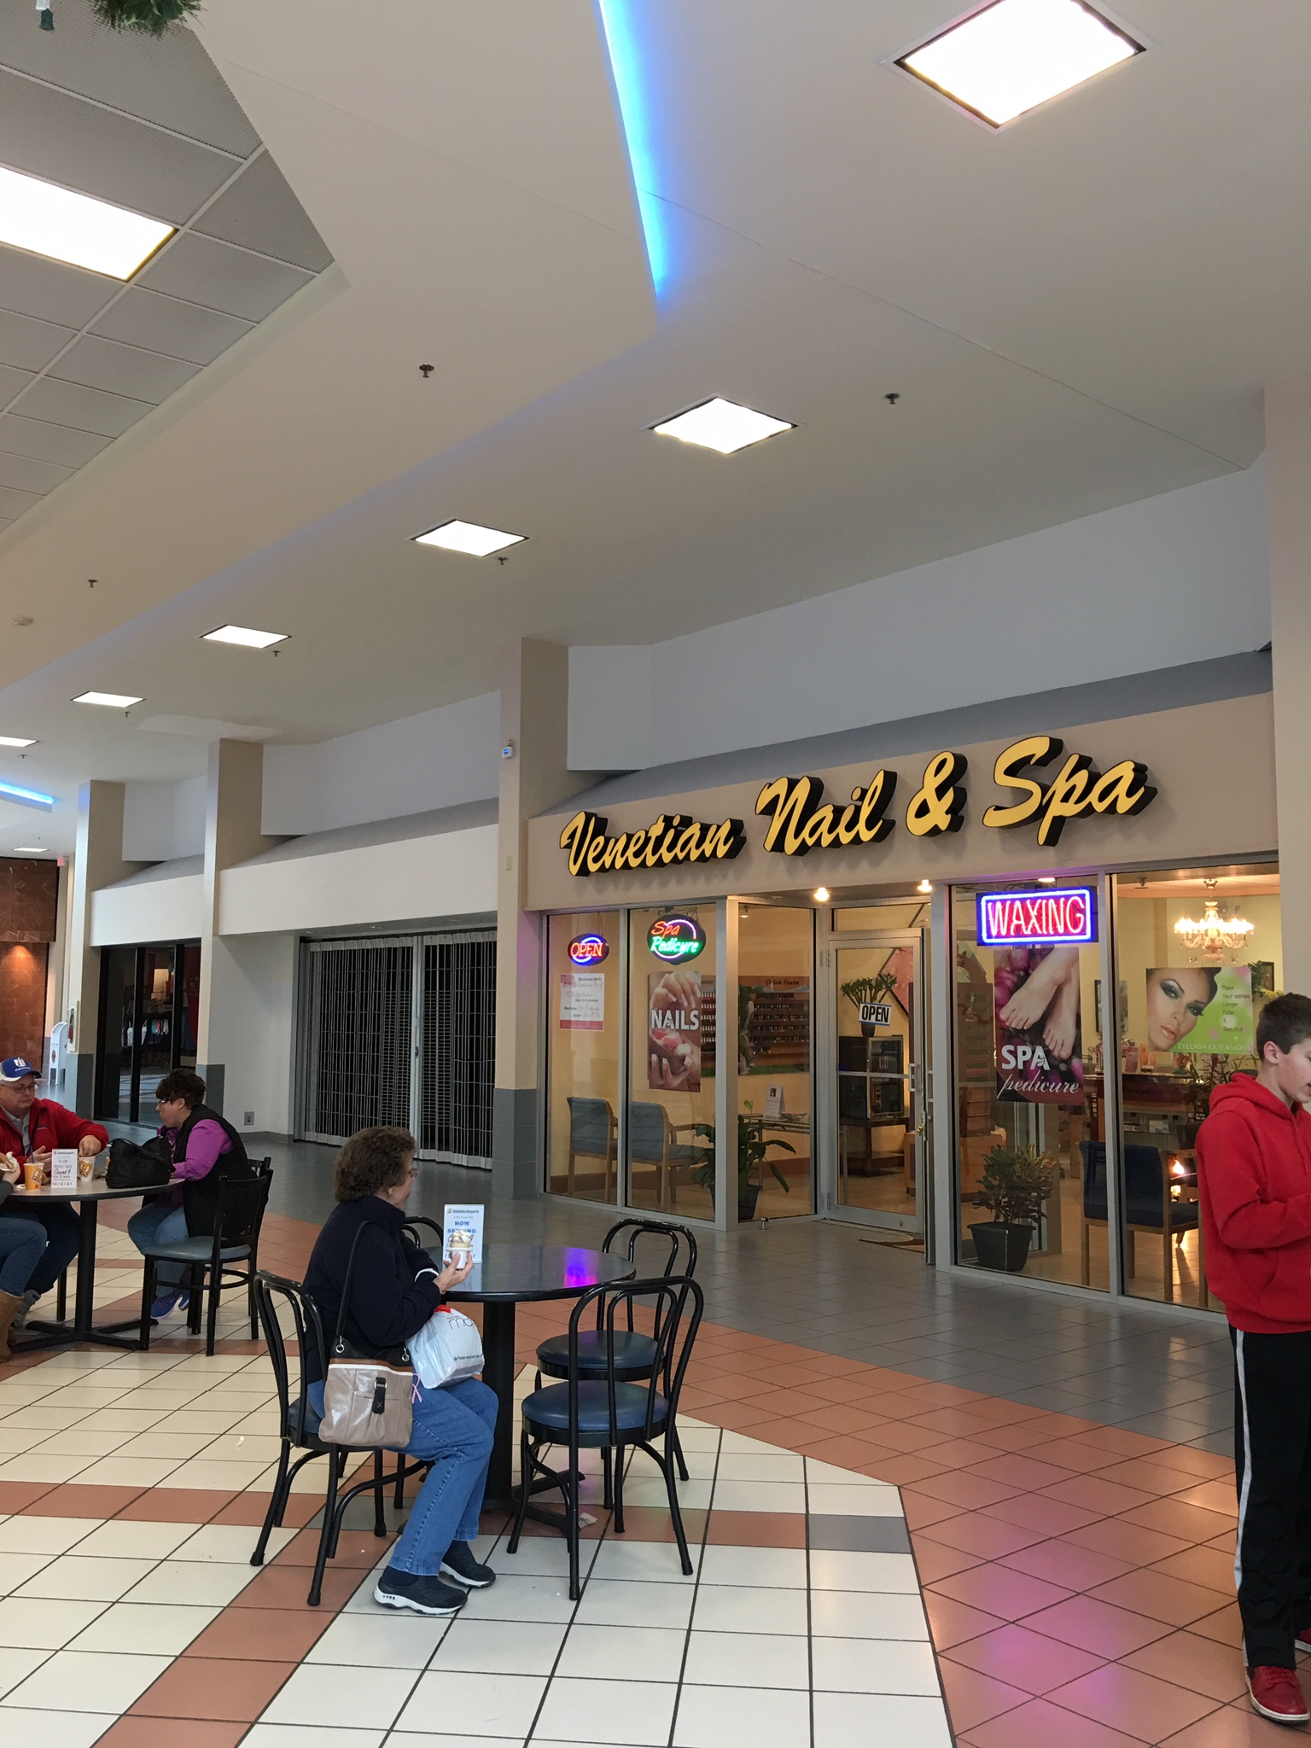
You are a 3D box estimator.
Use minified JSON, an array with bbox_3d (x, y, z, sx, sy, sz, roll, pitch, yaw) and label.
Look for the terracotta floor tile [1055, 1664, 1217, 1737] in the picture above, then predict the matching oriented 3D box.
[{"bbox_3d":[1.104,1.919,3.387,0.299,0.010,0.299,5,-7,-39],"label":"terracotta floor tile"}]

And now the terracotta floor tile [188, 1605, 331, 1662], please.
[{"bbox_3d":[-0.997,1.940,3.724,0.301,0.012,0.297,0,-5,5],"label":"terracotta floor tile"}]

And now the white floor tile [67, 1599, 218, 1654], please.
[{"bbox_3d":[-1.292,1.921,3.713,0.300,0.015,0.300,0,-6,5],"label":"white floor tile"}]

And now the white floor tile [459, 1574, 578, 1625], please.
[{"bbox_3d":[-0.360,1.988,4.007,0.305,0.010,0.302,0,-5,5],"label":"white floor tile"}]

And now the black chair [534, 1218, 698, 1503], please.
[{"bbox_3d":[-0.150,1.633,4.984,0.440,0.850,0.490,-4,-7,41],"label":"black chair"}]

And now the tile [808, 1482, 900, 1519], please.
[{"bbox_3d":[0.650,2.054,4.781,0.301,0.012,0.297,0,-5,5],"label":"tile"}]

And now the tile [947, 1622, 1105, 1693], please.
[{"bbox_3d":[0.926,1.967,3.666,0.302,0.010,0.302,5,-7,-39],"label":"tile"}]

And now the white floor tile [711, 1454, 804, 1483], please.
[{"bbox_3d":[0.375,2.098,5.158,0.305,0.010,0.302,0,-5,5],"label":"white floor tile"}]

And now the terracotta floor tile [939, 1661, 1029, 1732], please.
[{"bbox_3d":[0.778,1.909,3.393,0.205,0.015,0.410,0,-6,6],"label":"terracotta floor tile"}]

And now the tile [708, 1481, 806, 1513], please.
[{"bbox_3d":[0.346,2.070,4.855,0.305,0.010,0.302,0,-5,5],"label":"tile"}]

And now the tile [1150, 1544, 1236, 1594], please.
[{"bbox_3d":[1.605,1.992,4.166,0.297,0.015,0.297,5,-7,-39],"label":"tile"}]

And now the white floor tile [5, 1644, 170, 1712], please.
[{"bbox_3d":[-1.331,1.900,3.437,0.299,0.010,0.299,0,-6,5],"label":"white floor tile"}]

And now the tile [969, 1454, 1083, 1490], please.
[{"bbox_3d":[1.263,2.076,5.053,0.297,0.015,0.297,5,-7,-39],"label":"tile"}]

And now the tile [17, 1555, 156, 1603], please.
[{"bbox_3d":[-1.599,1.989,4.126,0.305,0.010,0.302,0,-5,5],"label":"tile"}]

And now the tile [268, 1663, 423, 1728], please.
[{"bbox_3d":[-0.728,1.933,3.432,0.305,0.010,0.302,0,-5,5],"label":"tile"}]

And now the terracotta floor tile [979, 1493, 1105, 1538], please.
[{"bbox_3d":[1.232,2.047,4.669,0.299,0.010,0.299,5,-7,-39],"label":"terracotta floor tile"}]

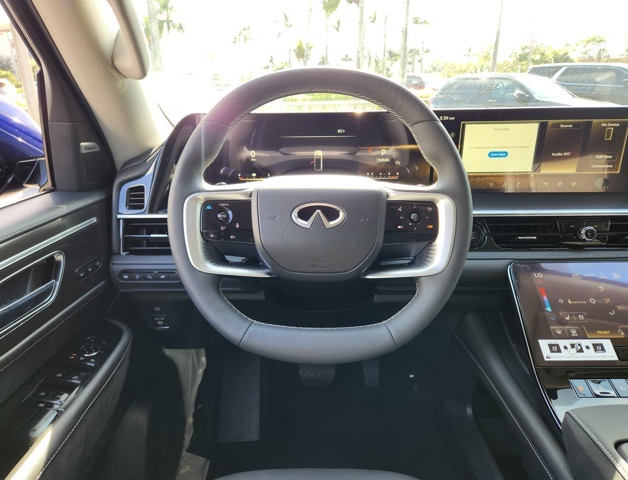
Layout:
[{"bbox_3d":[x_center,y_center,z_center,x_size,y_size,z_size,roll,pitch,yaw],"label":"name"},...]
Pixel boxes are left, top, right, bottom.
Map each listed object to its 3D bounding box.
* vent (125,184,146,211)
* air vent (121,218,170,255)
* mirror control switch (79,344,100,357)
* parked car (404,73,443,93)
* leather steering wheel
[{"bbox_3d":[-0.332,-0.079,0.790,0.038,0.050,0.030,-2,20,-6],"label":"vent"},{"bbox_3d":[-0.274,-0.006,0.755,0.135,0.064,0.040,0,15,0],"label":"air vent"},{"bbox_3d":[-0.349,0.173,0.665,0.030,0.012,0.030,0,20,0],"label":"mirror control switch"},{"bbox_3d":[9.142,-13.066,35.500,1.900,1.700,4.700,13,23,31],"label":"parked car"},{"bbox_3d":[0.009,-0.032,0.563,0.385,0.375,0.100,0,-6,0],"label":"leather steering wheel"}]

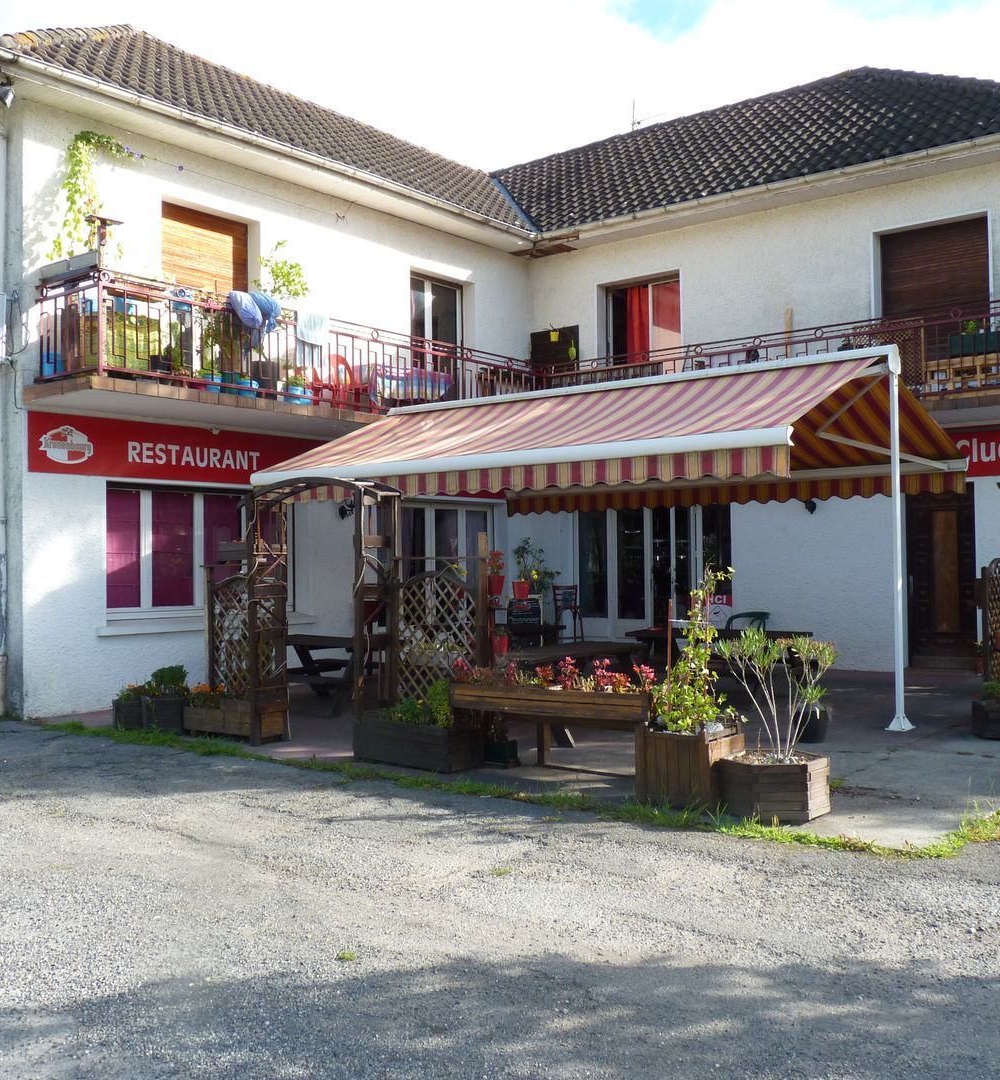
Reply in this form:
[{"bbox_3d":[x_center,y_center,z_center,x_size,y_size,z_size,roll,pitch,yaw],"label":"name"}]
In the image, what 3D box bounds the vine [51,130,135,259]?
[{"bbox_3d":[-4.146,-3.382,11.367,0.420,1.400,0.800,-1,-1,39],"label":"vine"}]

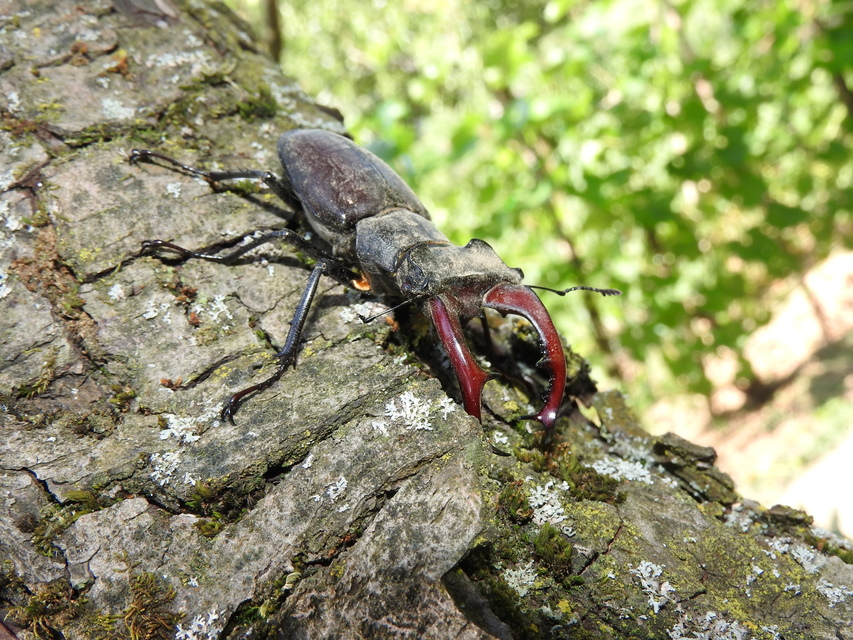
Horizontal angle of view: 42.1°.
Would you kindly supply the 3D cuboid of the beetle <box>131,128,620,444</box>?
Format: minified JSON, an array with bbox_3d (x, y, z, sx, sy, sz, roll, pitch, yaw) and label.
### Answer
[{"bbox_3d":[-0.009,-0.010,0.173,0.064,0.022,0.074,-11,46,-47],"label":"beetle"}]

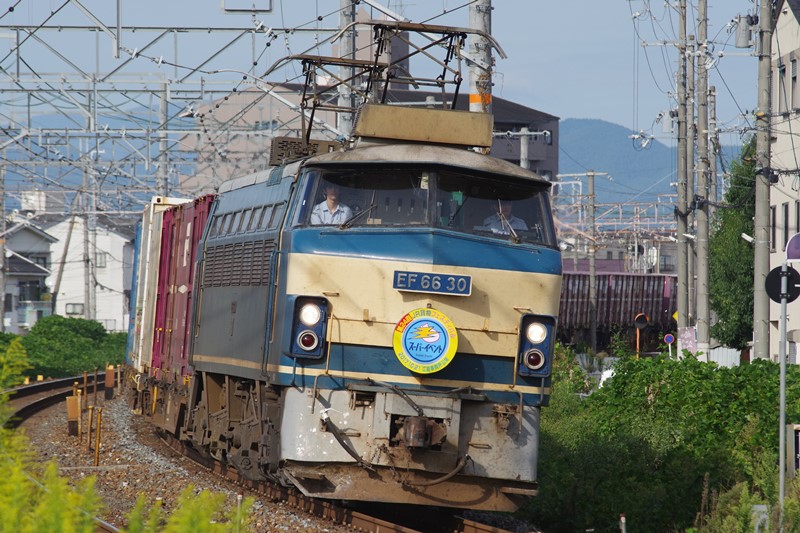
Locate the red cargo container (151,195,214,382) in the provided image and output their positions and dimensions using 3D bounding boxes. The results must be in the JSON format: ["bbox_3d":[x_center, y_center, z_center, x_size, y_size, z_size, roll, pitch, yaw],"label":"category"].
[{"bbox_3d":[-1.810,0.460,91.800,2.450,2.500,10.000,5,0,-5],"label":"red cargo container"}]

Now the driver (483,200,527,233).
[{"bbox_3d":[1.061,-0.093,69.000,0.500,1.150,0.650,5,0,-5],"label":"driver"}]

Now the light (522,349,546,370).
[{"bbox_3d":[1.365,0.940,67.400,0.220,0.215,0.120,5,0,-5],"label":"light"}]

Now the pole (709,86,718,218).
[{"bbox_3d":[12.457,-1.511,265.000,0.310,11.300,0.310,0,0,0],"label":"pole"}]

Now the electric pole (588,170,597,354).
[{"bbox_3d":[8.687,-0.180,300.000,0.290,8.300,0.290,-1,0,0],"label":"electric pole"}]

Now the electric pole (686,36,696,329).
[{"bbox_3d":[10.066,-2.036,230.000,0.310,12.000,0.310,0,0,0],"label":"electric pole"}]

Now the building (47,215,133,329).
[{"bbox_3d":[-19.050,0.770,400.000,6.200,7.600,8.000,0,0,-2],"label":"building"}]

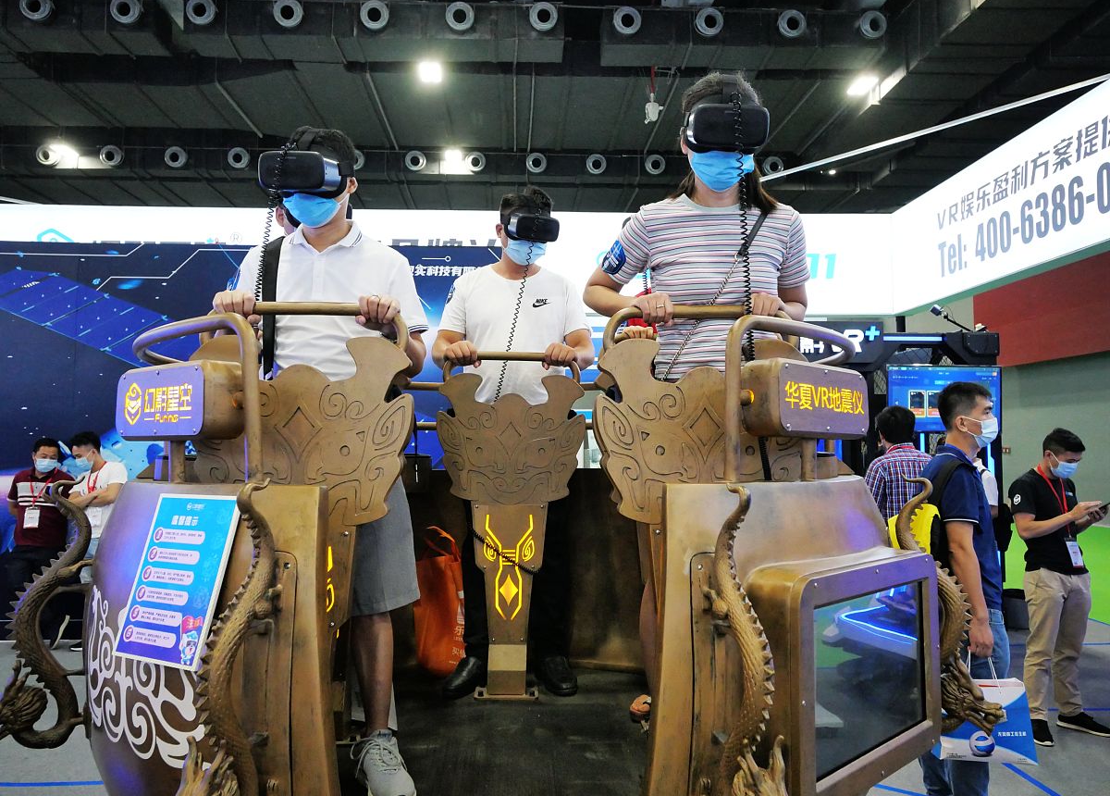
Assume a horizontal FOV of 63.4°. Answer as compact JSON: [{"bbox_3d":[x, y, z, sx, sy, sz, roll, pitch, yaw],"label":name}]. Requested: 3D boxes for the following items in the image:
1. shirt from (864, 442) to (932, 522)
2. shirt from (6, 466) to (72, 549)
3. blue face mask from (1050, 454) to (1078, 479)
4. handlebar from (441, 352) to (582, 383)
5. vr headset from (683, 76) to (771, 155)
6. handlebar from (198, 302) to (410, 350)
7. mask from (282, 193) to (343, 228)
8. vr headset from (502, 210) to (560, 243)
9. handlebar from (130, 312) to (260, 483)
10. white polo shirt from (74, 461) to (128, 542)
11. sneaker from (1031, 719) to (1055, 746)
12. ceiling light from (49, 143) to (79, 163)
[{"bbox_3d":[1.750,0.563,4.500,0.460,0.700,0.280,0,-3,-9],"label":"shirt"},{"bbox_3d":[-3.863,0.824,6.750,0.440,0.610,0.250,0,-3,-6],"label":"shirt"},{"bbox_3d":[2.675,0.367,4.720,0.140,0.110,0.095,1,17,-28],"label":"blue face mask"},{"bbox_3d":[-0.134,-0.092,2.740,0.430,0.095,0.070,0,-3,-3],"label":"handlebar"},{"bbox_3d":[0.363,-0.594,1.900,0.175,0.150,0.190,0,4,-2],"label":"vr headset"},{"bbox_3d":[-0.512,-0.146,1.830,0.430,0.095,0.070,0,-3,-3],"label":"handlebar"},{"bbox_3d":[-0.595,-0.461,2.200,0.142,0.100,0.100,0,-3,7],"label":"mask"},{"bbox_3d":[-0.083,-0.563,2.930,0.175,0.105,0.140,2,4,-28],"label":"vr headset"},{"bbox_3d":[-0.770,0.014,1.859,0.210,0.280,0.960,2,-3,-25],"label":"handlebar"},{"bbox_3d":[-3.552,0.790,7.000,0.460,0.620,0.270,-1,-3,24],"label":"white polo shirt"},{"bbox_3d":[2.513,1.730,4.720,0.105,0.105,0.285,0,-3,5],"label":"sneaker"},{"bbox_3d":[-12.047,-5.995,22.000,0.480,0.330,0.480,0,-3,-3],"label":"ceiling light"}]

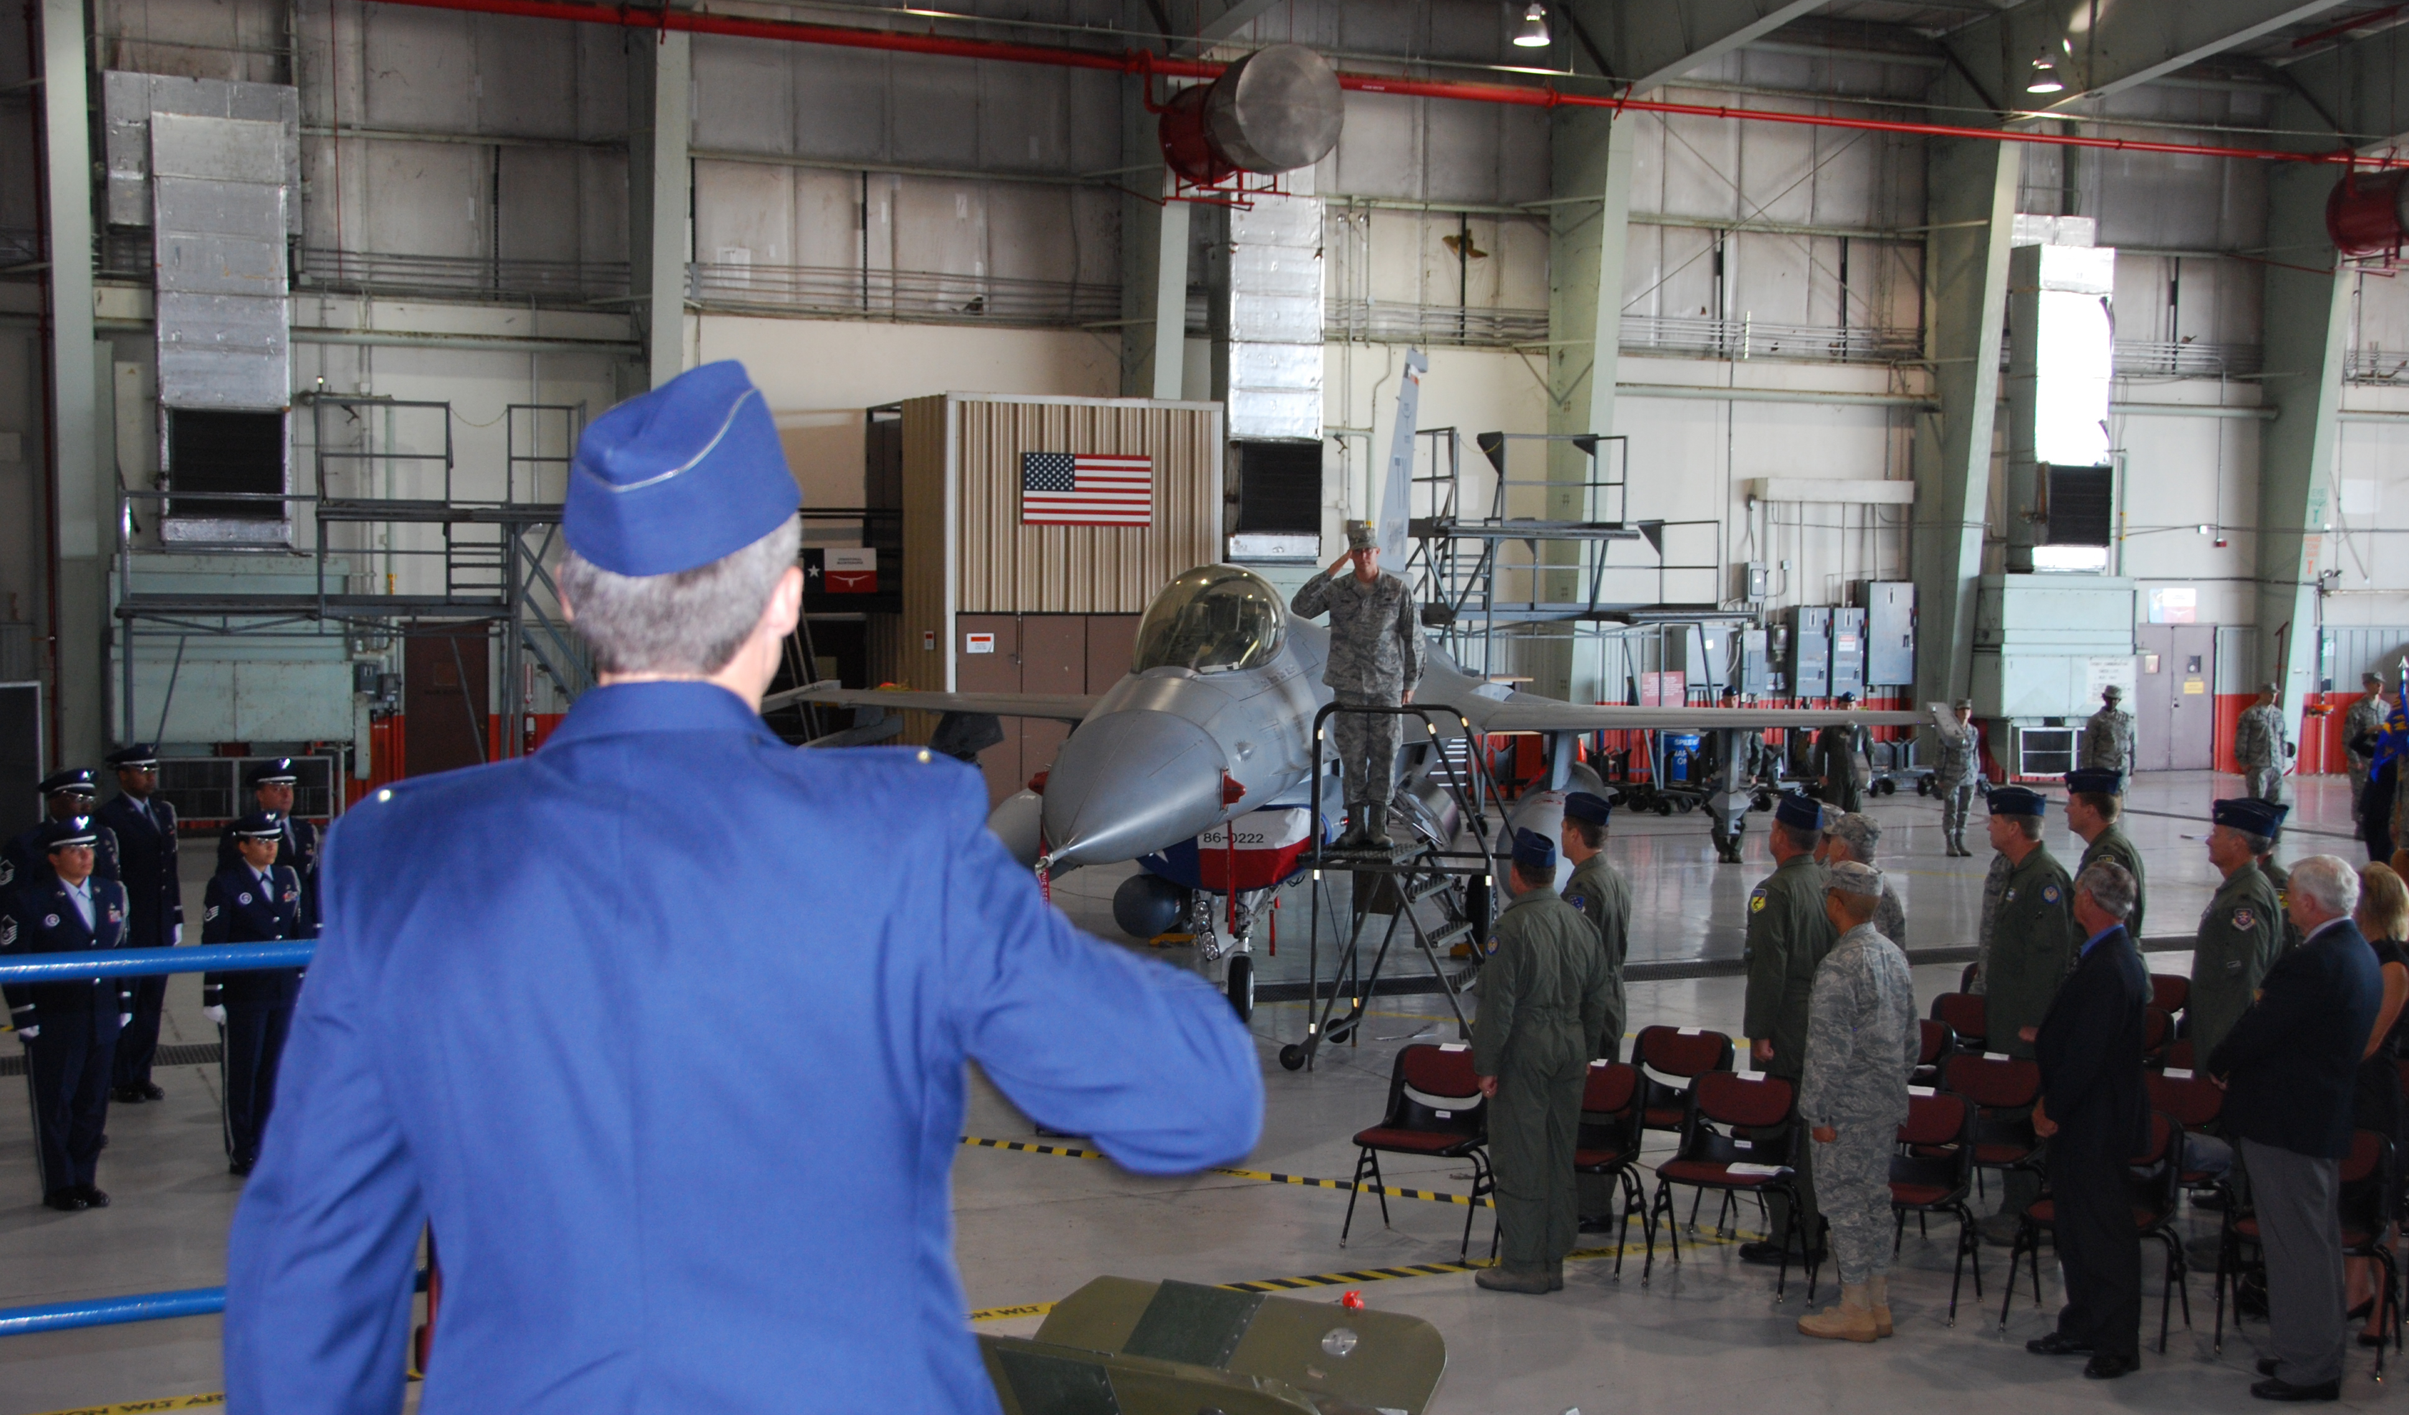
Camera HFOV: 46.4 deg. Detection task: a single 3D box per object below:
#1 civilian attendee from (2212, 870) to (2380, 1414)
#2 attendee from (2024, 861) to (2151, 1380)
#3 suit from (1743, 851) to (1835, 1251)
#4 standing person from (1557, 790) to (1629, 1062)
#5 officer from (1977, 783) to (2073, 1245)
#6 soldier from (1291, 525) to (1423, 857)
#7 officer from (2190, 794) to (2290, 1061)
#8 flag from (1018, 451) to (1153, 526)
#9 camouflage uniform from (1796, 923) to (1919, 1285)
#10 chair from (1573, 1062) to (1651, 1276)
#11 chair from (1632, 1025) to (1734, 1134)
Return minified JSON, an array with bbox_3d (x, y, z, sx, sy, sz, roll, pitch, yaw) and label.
[{"bbox_3d":[3.720,1.401,9.529,0.480,1.805,0.550,1,2,27],"label":"civilian attendee"},{"bbox_3d":[3.141,1.447,10.009,0.370,1.760,0.510,0,2,4],"label":"attendee"},{"bbox_3d":[2.421,1.390,11.506,0.320,1.580,0.530,2,2,38],"label":"suit"},{"bbox_3d":[1.624,1.324,12.050,0.350,1.860,0.530,2,3,37],"label":"standing person"},{"bbox_3d":[3.461,1.275,11.840,0.370,1.918,0.540,1,2,12],"label":"officer"},{"bbox_3d":[0.894,-0.135,16.200,0.750,1.860,0.420,1,3,5],"label":"soldier"},{"bbox_3d":[4.281,1.337,11.627,0.340,1.870,0.540,1,2,26],"label":"officer"},{"bbox_3d":[-1.300,-2.435,31.500,1.520,0.810,0.040,-1,3,-24],"label":"flag"},{"bbox_3d":[2.411,1.444,10.383,0.320,1.340,0.500,2,3,33],"label":"camouflage uniform"},{"bbox_3d":[1.532,1.875,11.572,0.540,0.800,0.520,2,3,27],"label":"chair"},{"bbox_3d":[1.997,1.820,12.338,0.540,0.810,0.530,2,3,32],"label":"chair"}]

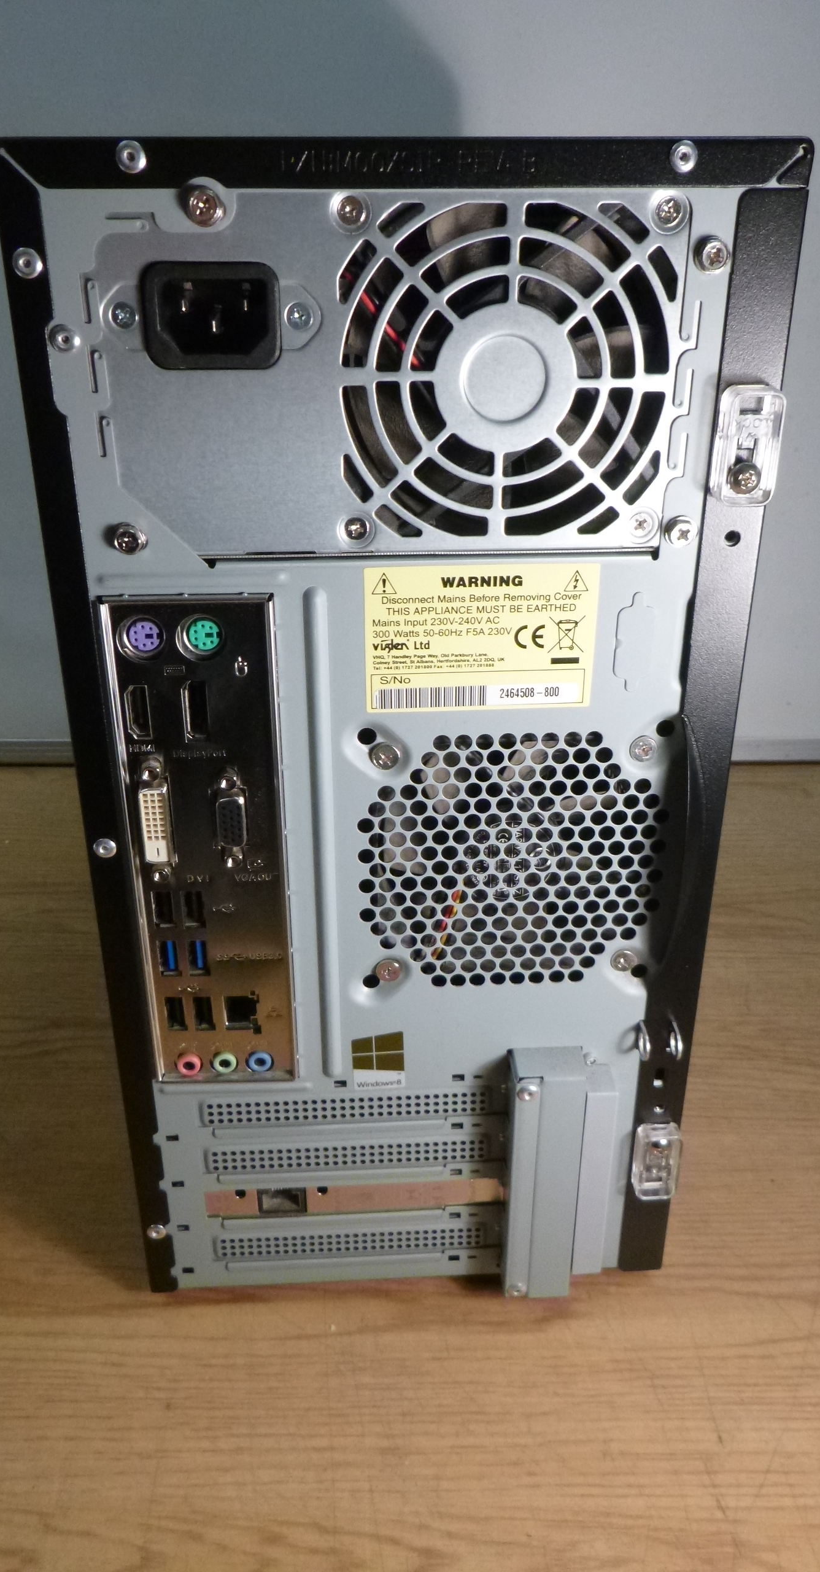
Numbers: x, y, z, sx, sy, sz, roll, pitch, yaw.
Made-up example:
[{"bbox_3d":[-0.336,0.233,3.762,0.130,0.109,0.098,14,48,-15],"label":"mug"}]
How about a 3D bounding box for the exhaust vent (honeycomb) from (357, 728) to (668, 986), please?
[{"bbox_3d":[0.030,0.021,0.330,0.089,0.087,0.003,-2,27,-3],"label":"exhaust vent (honeycomb)"}]

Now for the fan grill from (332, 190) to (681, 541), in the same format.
[{"bbox_3d":[0.022,-0.102,0.279,0.080,0.079,0.021,-2,27,-3],"label":"fan grill"}]

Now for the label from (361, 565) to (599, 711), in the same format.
[{"bbox_3d":[0.019,-0.039,0.299,0.061,0.040,0.001,-2,27,-3],"label":"label"}]

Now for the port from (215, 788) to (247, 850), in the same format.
[{"bbox_3d":[-0.050,0.008,0.321,0.009,0.017,0.010,-2,27,-3],"label":"port"}]

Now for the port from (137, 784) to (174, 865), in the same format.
[{"bbox_3d":[-0.071,0.009,0.320,0.009,0.024,0.010,-2,27,-3],"label":"port"}]

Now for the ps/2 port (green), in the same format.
[{"bbox_3d":[-0.054,-0.041,0.295,0.011,0.011,0.009,-2,27,-3],"label":"ps/2 port (green)"}]

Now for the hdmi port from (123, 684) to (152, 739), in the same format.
[{"bbox_3d":[-0.073,-0.022,0.308,0.006,0.015,0.009,-2,27,-3],"label":"hdmi port"}]

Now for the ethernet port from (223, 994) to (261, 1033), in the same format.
[{"bbox_3d":[-0.052,0.068,0.358,0.011,0.015,0.012,-2,27,-3],"label":"ethernet port"}]

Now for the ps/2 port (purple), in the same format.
[{"bbox_3d":[-0.069,-0.040,0.294,0.011,0.011,0.009,-2,27,-3],"label":"ps/2 port (purple)"}]

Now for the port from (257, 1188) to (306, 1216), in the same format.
[{"bbox_3d":[-0.043,0.140,0.390,0.017,0.012,0.009,-1,27,-2],"label":"port"}]

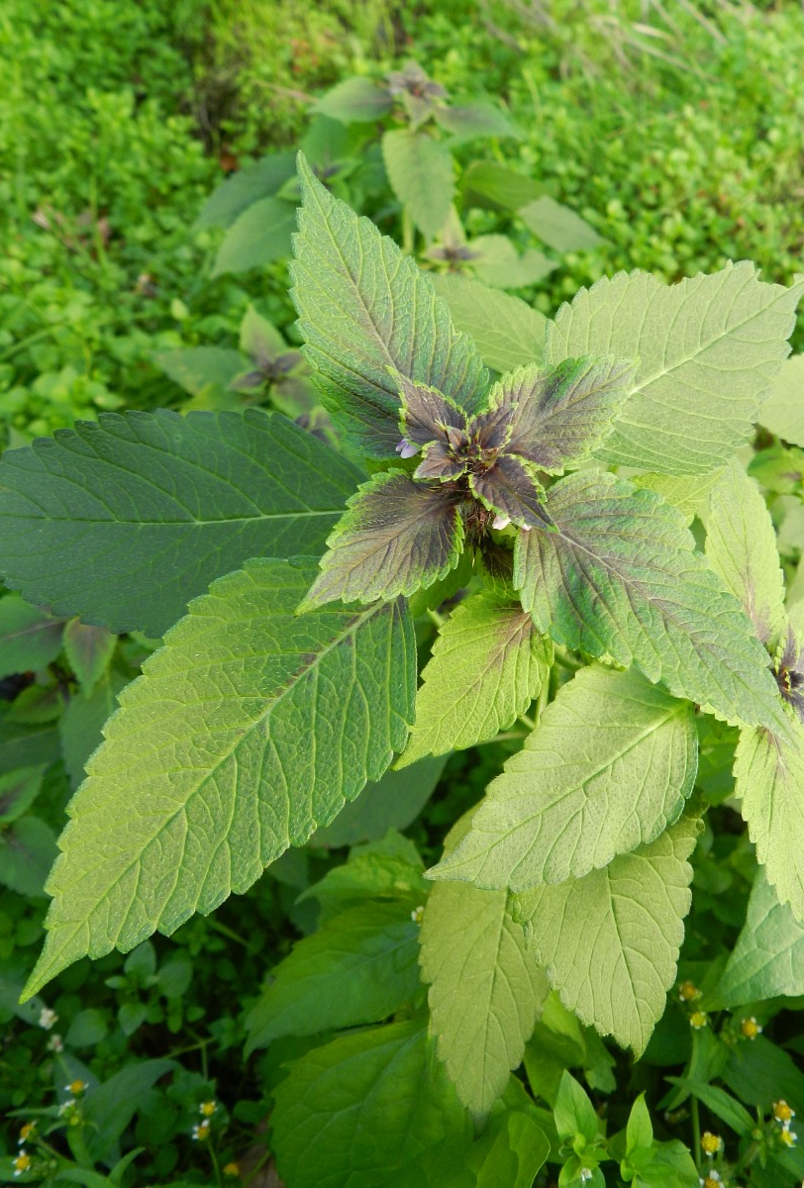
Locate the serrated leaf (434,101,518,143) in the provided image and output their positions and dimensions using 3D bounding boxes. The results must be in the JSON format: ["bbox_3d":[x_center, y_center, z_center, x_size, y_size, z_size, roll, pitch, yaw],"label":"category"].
[{"bbox_3d":[0.043,-0.267,0.620,0.055,0.010,0.028,22,74,8],"label":"serrated leaf"}]

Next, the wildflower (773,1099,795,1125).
[{"bbox_3d":[0.111,0.151,0.320,0.007,0.005,0.007,-4,53,5],"label":"wildflower"}]

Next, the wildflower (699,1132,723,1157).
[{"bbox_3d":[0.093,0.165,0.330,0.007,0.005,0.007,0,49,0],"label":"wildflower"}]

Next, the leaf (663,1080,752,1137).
[{"bbox_3d":[0.095,0.154,0.337,0.028,0.005,0.007,27,60,24],"label":"leaf"}]

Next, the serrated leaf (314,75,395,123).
[{"bbox_3d":[-0.033,-0.341,0.755,0.063,0.014,0.038,-13,75,-9],"label":"serrated leaf"}]

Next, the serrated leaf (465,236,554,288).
[{"bbox_3d":[0.060,-0.185,0.615,0.049,0.010,0.035,9,51,12],"label":"serrated leaf"}]

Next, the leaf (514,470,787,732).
[{"bbox_3d":[0.060,0.005,0.266,0.084,0.014,0.048,42,83,5],"label":"leaf"}]

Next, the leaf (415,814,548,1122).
[{"bbox_3d":[0.022,0.096,0.292,0.034,0.011,0.082,6,83,7],"label":"leaf"}]

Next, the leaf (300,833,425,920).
[{"bbox_3d":[-0.011,0.092,0.347,0.043,0.010,0.028,-10,53,-7],"label":"leaf"}]

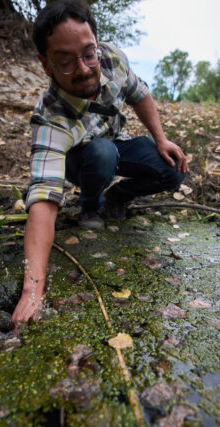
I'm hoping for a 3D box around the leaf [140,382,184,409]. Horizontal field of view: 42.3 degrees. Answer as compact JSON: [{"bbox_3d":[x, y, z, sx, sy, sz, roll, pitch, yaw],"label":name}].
[{"bbox_3d":[0.108,0.366,0.575,0.089,0.018,0.050,-1,16,-4],"label":"leaf"}]

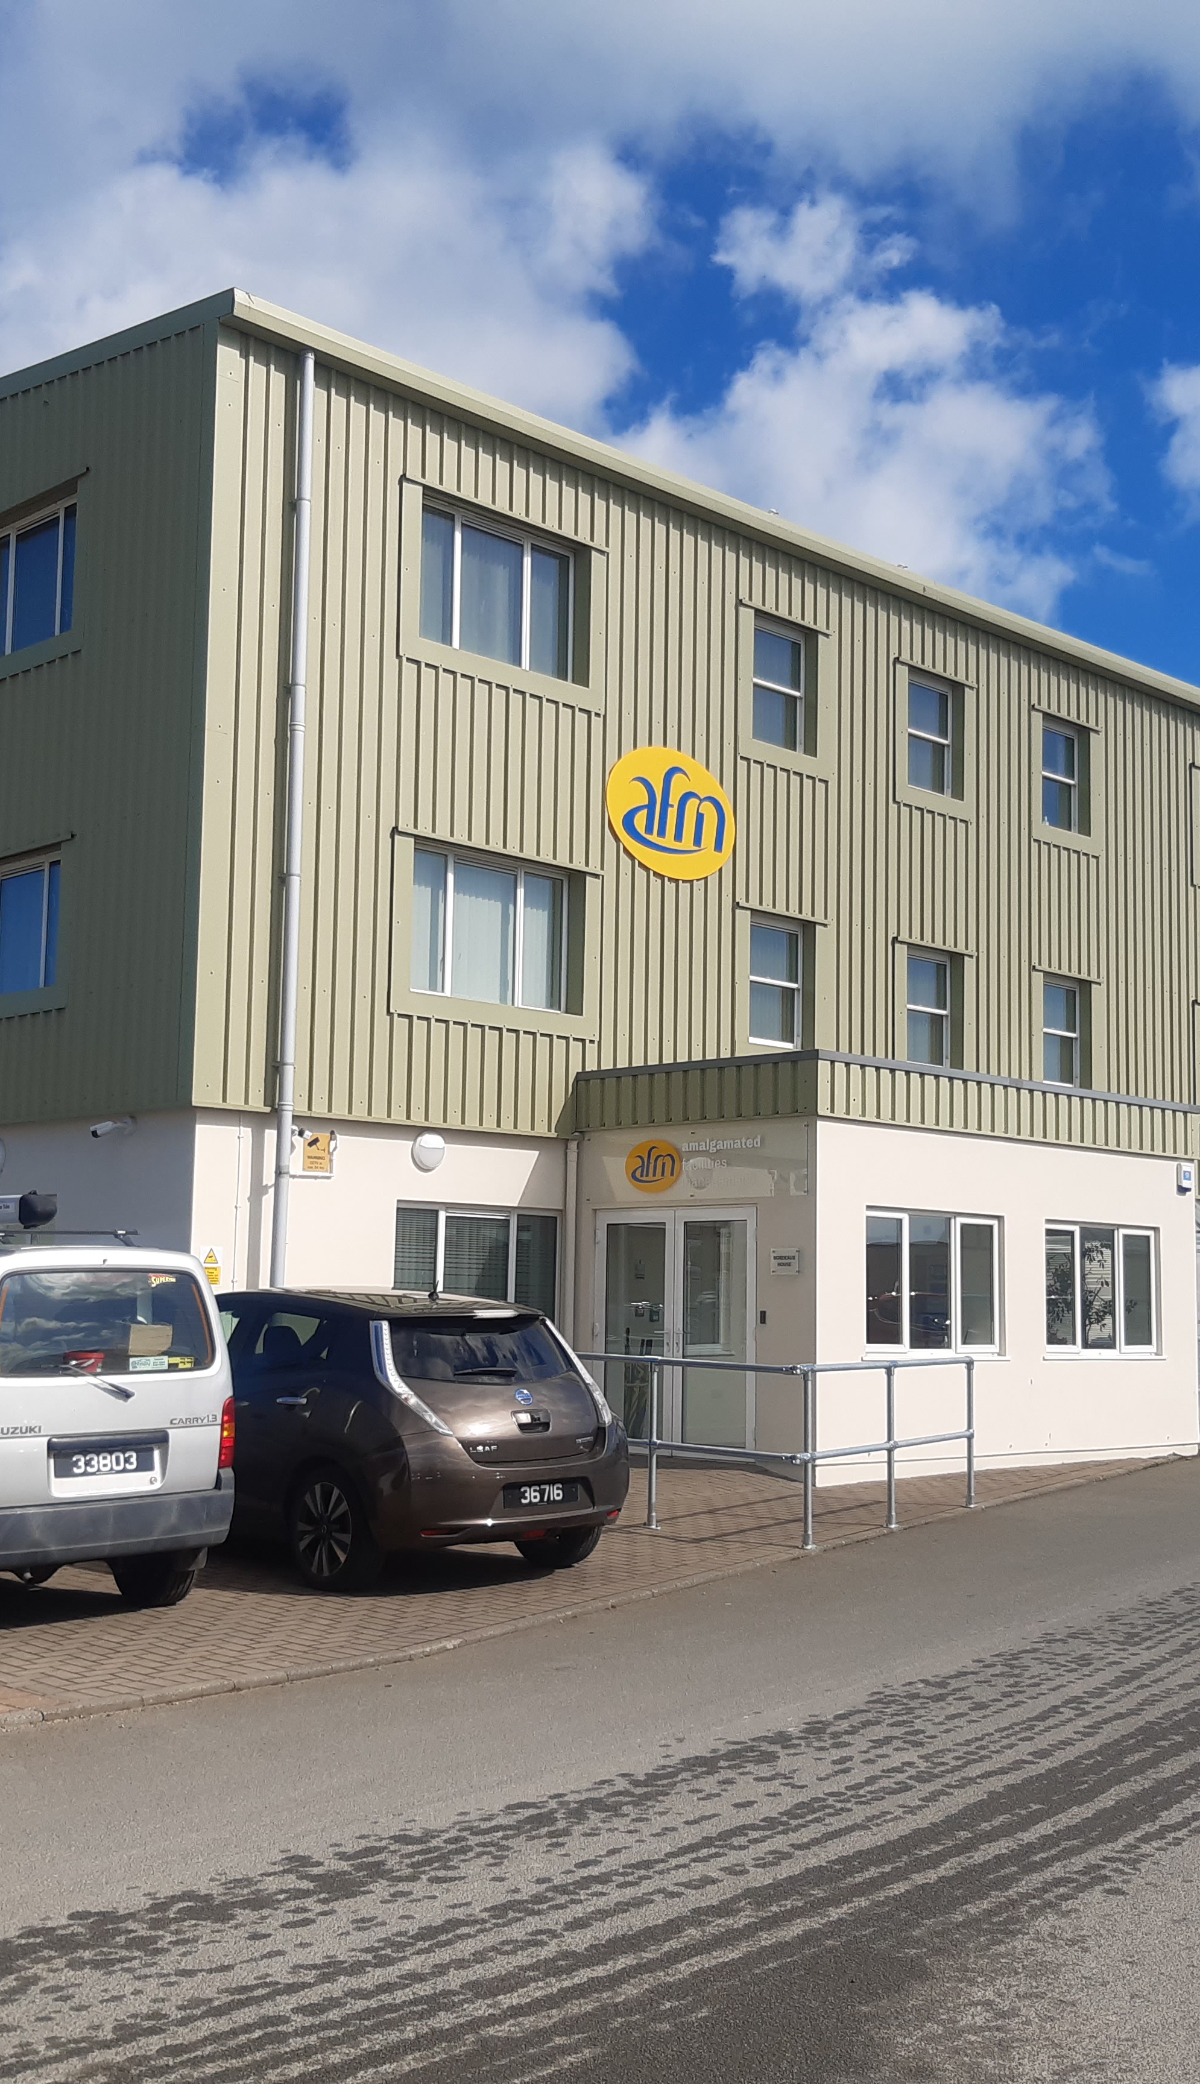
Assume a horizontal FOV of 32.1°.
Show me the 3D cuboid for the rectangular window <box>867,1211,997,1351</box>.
[{"bbox_3d":[2.964,2.167,18.706,2.051,1.269,0.100,8,-10,-44],"label":"rectangular window"}]

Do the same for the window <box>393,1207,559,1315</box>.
[{"bbox_3d":[-1.152,2.095,18.905,2.008,1.200,0.100,8,-10,-44],"label":"window"}]

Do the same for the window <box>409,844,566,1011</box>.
[{"bbox_3d":[-1.078,-0.995,19.460,2.068,1.353,0.120,8,-10,-44],"label":"window"}]

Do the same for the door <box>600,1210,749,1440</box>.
[{"bbox_3d":[0.690,2.566,18.685,0.100,2.148,1.998,8,-10,-44],"label":"door"}]

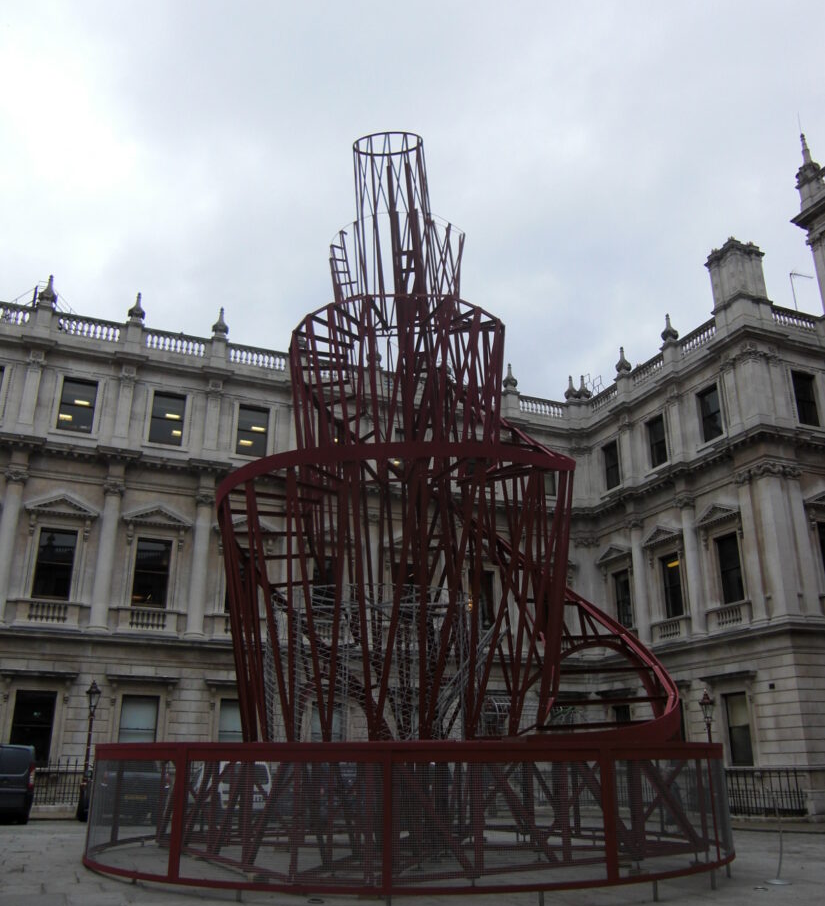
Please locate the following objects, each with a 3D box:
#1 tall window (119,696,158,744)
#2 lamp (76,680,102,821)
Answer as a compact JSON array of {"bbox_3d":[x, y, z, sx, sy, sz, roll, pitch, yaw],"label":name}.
[{"bbox_3d":[-8.856,8.988,28.708,1.184,2.213,0.220,8,-22,-22],"label":"tall window"},{"bbox_3d":[-8.725,8.024,23.998,0.450,3.754,0.450,8,-22,-22],"label":"lamp"}]

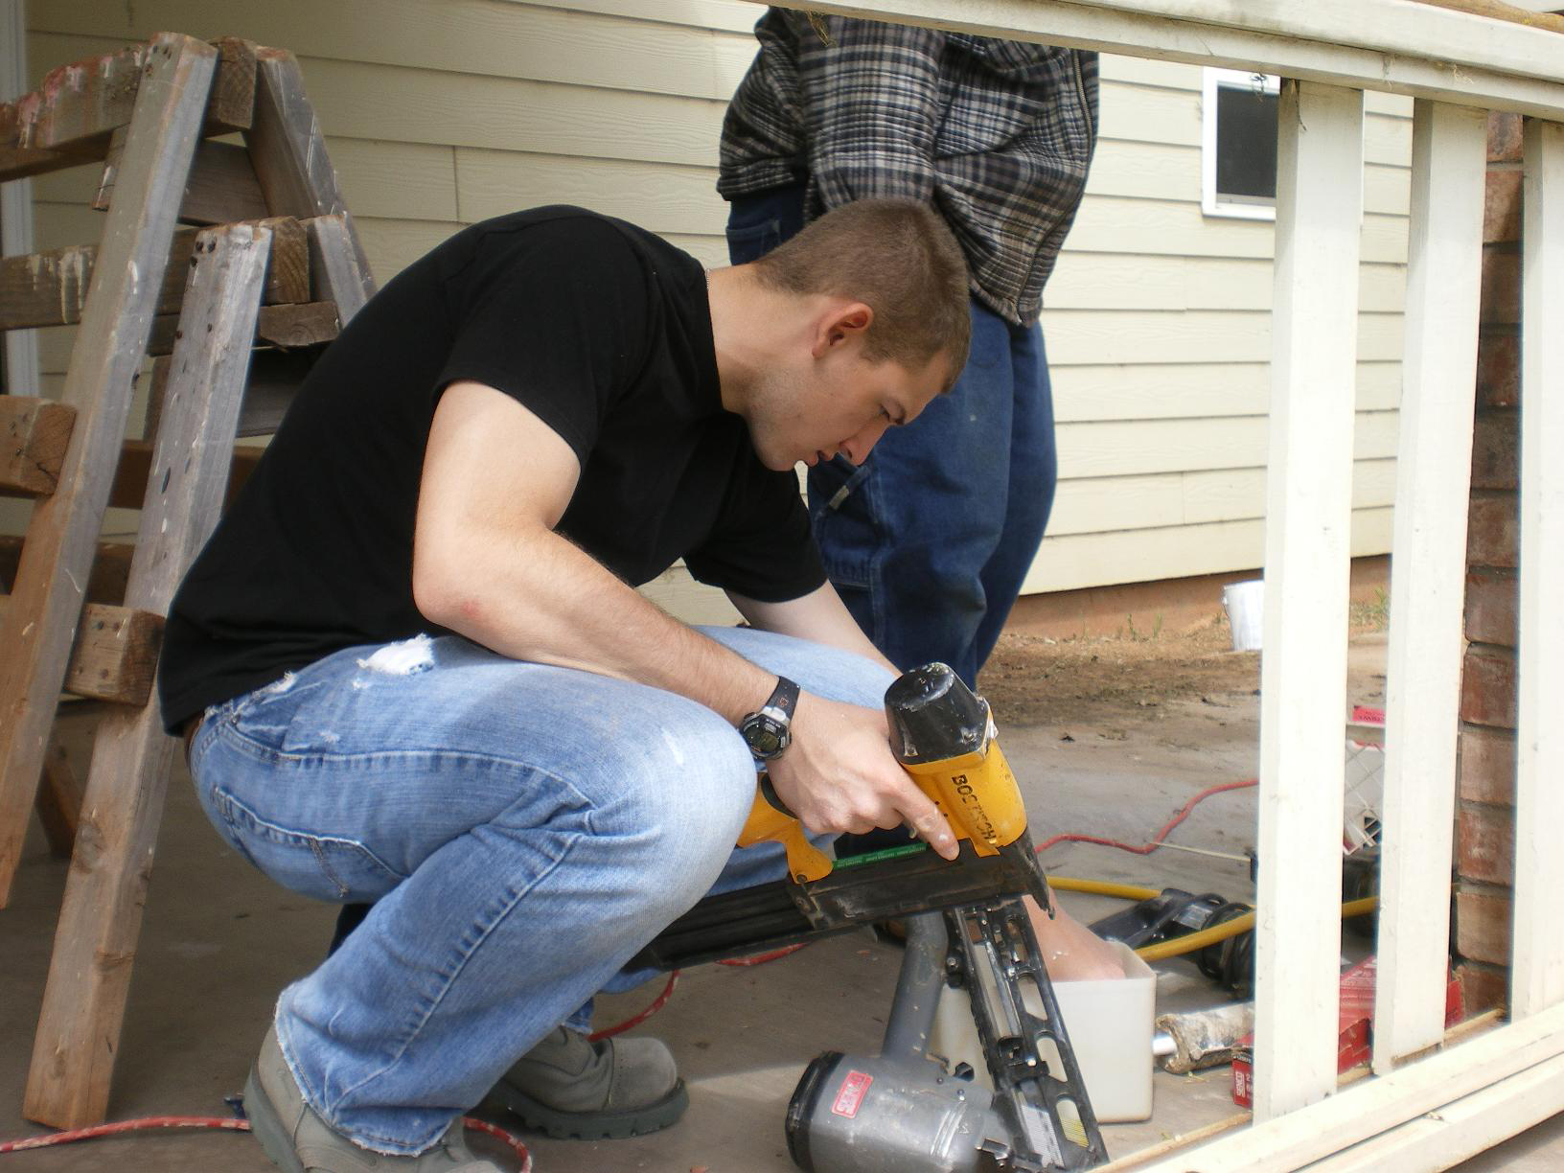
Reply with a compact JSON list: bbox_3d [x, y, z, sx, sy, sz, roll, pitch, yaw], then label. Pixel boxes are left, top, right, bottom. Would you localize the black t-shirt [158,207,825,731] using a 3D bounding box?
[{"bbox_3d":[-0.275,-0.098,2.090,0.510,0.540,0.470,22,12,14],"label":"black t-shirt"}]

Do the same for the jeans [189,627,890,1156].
[{"bbox_3d":[-0.218,0.260,2.168,0.630,0.475,0.460,1,6,14],"label":"jeans"}]

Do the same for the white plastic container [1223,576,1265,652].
[{"bbox_3d":[1.299,0.077,6.020,0.195,0.190,0.195,-4,6,0],"label":"white plastic container"}]

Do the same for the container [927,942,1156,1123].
[{"bbox_3d":[0.264,0.469,2.267,0.212,0.154,0.132,-2,6,-11],"label":"container"}]

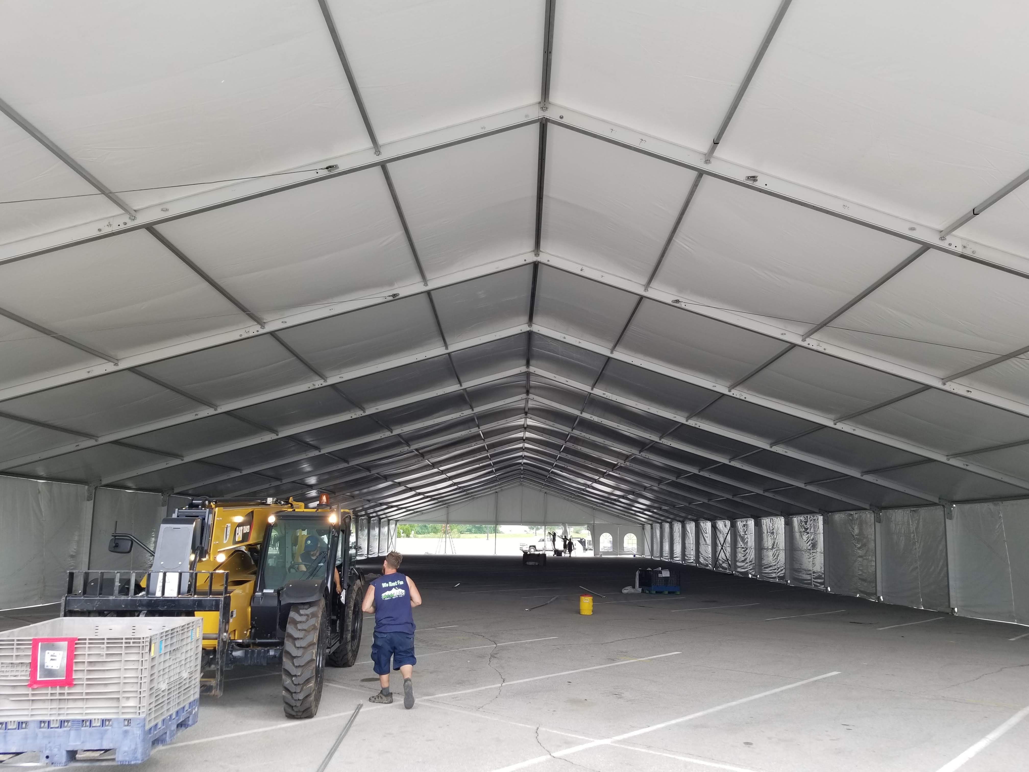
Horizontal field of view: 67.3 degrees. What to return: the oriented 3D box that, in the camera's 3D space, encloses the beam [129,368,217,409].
[{"bbox_3d":[-7.234,0.051,16.268,0.075,0.090,4.800,-15,-11,-3],"label":"beam"}]

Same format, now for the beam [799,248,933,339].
[{"bbox_3d":[5.388,-1.424,11.907,0.075,0.090,4.800,17,-10,4],"label":"beam"}]

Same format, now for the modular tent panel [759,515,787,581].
[{"bbox_3d":[13.455,8.438,40.229,0.080,3.250,4.800,1,-11,0],"label":"modular tent panel"}]

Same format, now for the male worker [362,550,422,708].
[{"bbox_3d":[-1.412,2.798,9.043,0.640,1.720,0.500,2,-11,-6],"label":"male worker"}]

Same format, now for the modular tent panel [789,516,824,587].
[{"bbox_3d":[13.426,7.497,35.515,0.080,3.280,4.800,1,-11,0],"label":"modular tent panel"}]

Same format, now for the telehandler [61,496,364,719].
[{"bbox_3d":[-3.292,2.488,9.567,2.450,2.470,5.800,2,-11,-4],"label":"telehandler"}]

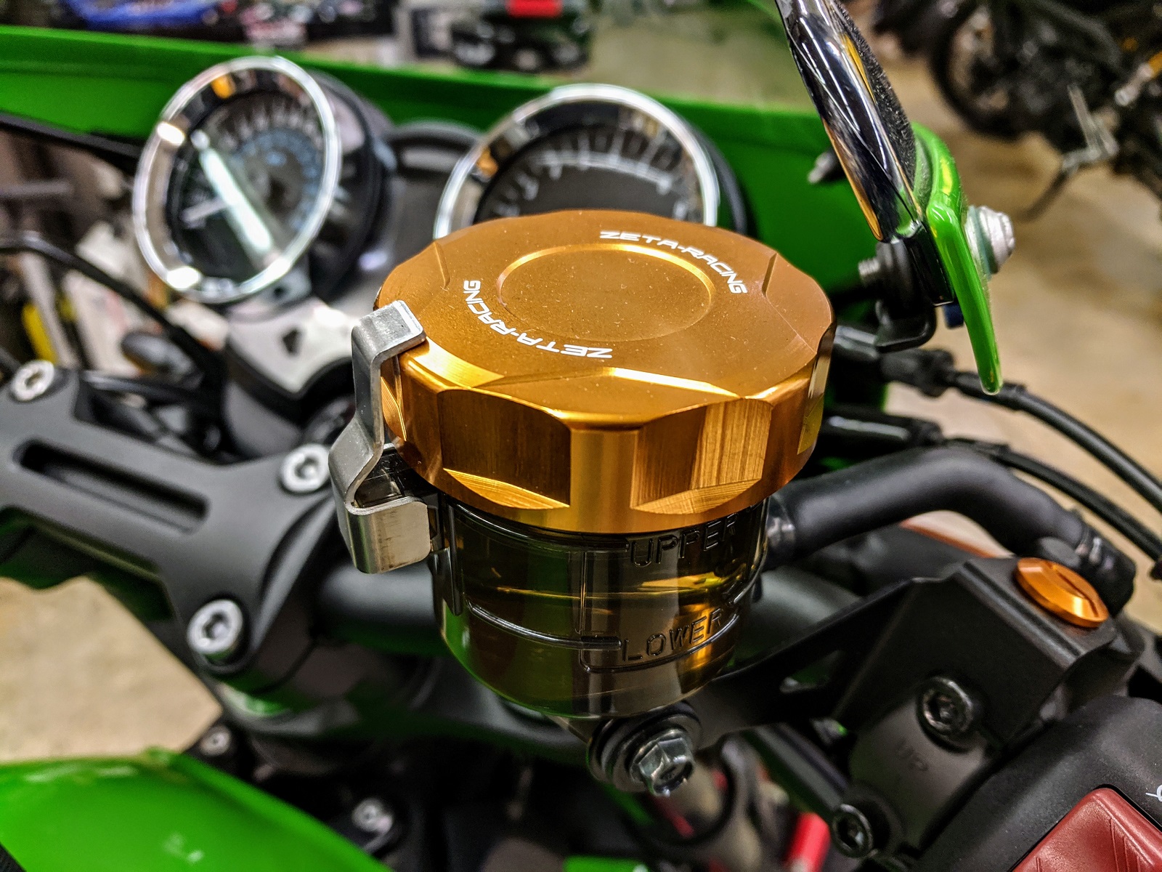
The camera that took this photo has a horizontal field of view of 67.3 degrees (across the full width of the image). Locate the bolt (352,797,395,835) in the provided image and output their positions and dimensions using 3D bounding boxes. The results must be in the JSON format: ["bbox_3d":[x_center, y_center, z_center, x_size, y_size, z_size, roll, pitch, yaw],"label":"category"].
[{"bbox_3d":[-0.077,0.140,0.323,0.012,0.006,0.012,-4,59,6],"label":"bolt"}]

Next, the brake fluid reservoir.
[{"bbox_3d":[-0.001,0.004,0.131,0.069,0.057,0.061,-17,39,-26],"label":"brake fluid reservoir"}]

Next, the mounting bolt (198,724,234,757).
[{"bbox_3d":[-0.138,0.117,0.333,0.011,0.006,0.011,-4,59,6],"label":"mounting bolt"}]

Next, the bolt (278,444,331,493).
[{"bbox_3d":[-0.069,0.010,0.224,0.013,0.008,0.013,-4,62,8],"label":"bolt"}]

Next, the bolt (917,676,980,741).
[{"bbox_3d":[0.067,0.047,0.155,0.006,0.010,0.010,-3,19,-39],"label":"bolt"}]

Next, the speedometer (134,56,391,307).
[{"bbox_3d":[-0.124,-0.096,0.352,0.096,0.096,0.050,15,0,19],"label":"speedometer"}]

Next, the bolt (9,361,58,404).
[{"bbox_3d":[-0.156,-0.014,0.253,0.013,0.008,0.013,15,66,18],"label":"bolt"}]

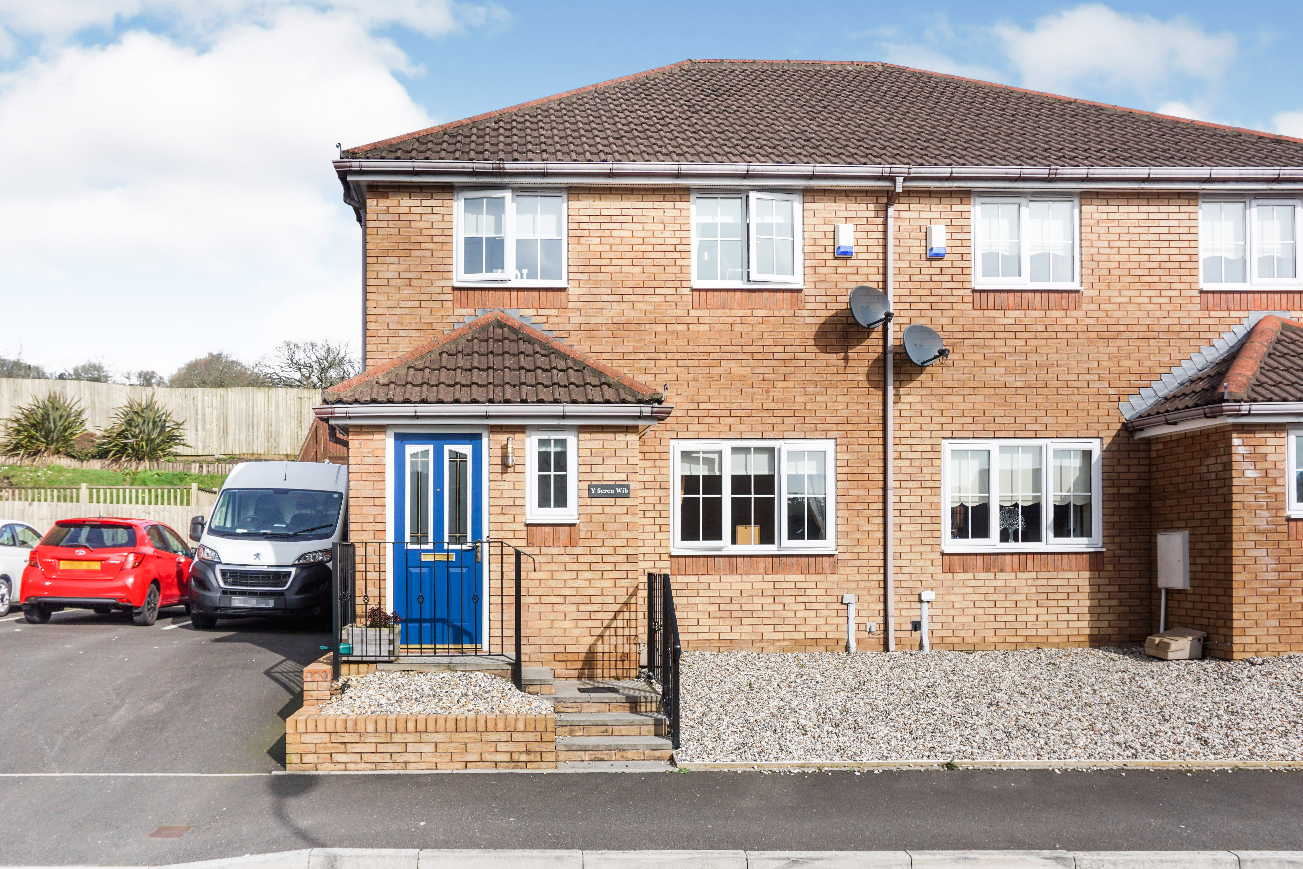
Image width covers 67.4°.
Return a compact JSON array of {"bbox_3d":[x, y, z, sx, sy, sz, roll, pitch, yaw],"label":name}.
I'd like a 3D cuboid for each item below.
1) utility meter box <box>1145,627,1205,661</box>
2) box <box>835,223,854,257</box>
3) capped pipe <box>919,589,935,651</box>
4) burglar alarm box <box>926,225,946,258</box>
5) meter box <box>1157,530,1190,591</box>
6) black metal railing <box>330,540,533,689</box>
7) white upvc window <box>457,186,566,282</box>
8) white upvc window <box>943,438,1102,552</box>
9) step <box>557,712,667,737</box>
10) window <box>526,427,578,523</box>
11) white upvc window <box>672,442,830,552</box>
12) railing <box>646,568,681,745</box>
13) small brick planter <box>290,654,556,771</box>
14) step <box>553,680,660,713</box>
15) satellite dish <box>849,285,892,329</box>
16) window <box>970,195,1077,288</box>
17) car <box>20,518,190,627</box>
[{"bbox_3d":[5.182,2.064,9.702,0.380,0.290,0.390,0,-1,-2],"label":"utility meter box"},{"bbox_3d":[2.030,-2.035,10.280,0.187,0.345,0.080,0,-1,-3],"label":"box"},{"bbox_3d":[2.890,1.952,10.219,0.148,0.644,0.110,0,-1,-2],"label":"capped pipe"},{"bbox_3d":[3.013,-2.035,10.320,0.190,0.345,0.080,0,-1,-3],"label":"burglar alarm box"},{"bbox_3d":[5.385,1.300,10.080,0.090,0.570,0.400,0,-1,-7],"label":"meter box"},{"bbox_3d":[-1.820,1.510,8.460,1.620,1.200,0.880,0,-4,-5],"label":"black metal railing"},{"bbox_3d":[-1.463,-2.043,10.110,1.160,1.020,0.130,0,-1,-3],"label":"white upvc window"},{"bbox_3d":[3.939,0.647,10.368,1.725,1.220,0.120,0,-1,-2],"label":"white upvc window"},{"bbox_3d":[-0.334,2.367,7.976,0.900,0.140,0.330,0,-1,-2],"label":"step"},{"bbox_3d":[-0.923,0.376,9.060,0.485,0.903,0.110,0,-1,-2],"label":"window"},{"bbox_3d":[1.066,0.654,10.268,1.738,1.214,0.130,0,-1,-2],"label":"white upvc window"},{"bbox_3d":[0.088,1.835,8.381,0.070,1.250,1.980,0,-1,-6],"label":"railing"},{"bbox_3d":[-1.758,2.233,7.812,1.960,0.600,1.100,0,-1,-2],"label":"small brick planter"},{"bbox_3d":[-0.430,2.290,8.560,0.950,0.150,0.880,1,-6,-6],"label":"step"},{"bbox_3d":[2.257,-1.312,10.030,0.430,0.450,0.260,1,-2,-28],"label":"satellite dish"},{"bbox_3d":[3.996,-2.060,10.420,1.180,1.030,0.100,0,-1,-3],"label":"window"},{"bbox_3d":[-8.520,2.130,15.750,1.700,1.500,3.950,2,-6,-14],"label":"car"}]

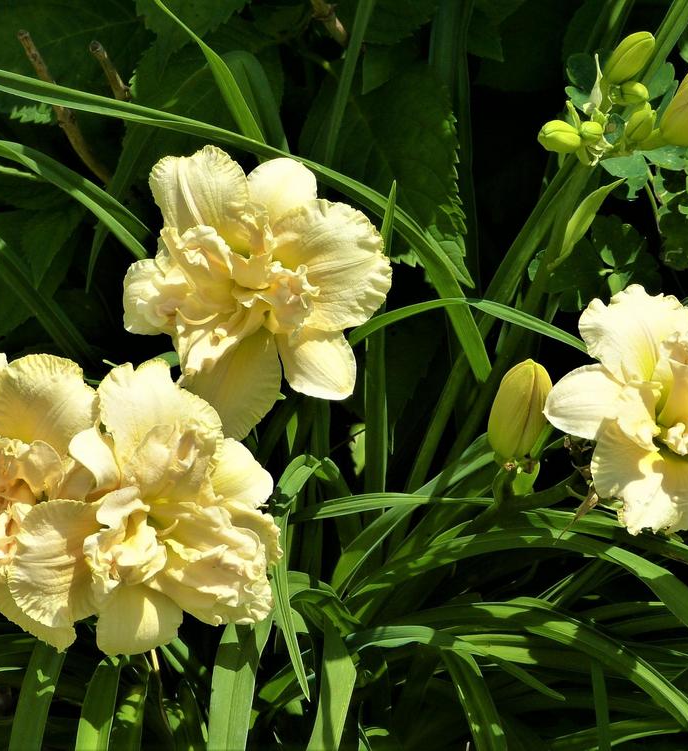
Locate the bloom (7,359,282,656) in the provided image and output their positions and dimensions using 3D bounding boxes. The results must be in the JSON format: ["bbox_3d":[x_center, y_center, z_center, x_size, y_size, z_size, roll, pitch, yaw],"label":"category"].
[{"bbox_3d":[-0.095,0.063,1.630,0.132,0.080,0.138,-4,74,-6],"label":"bloom"}]

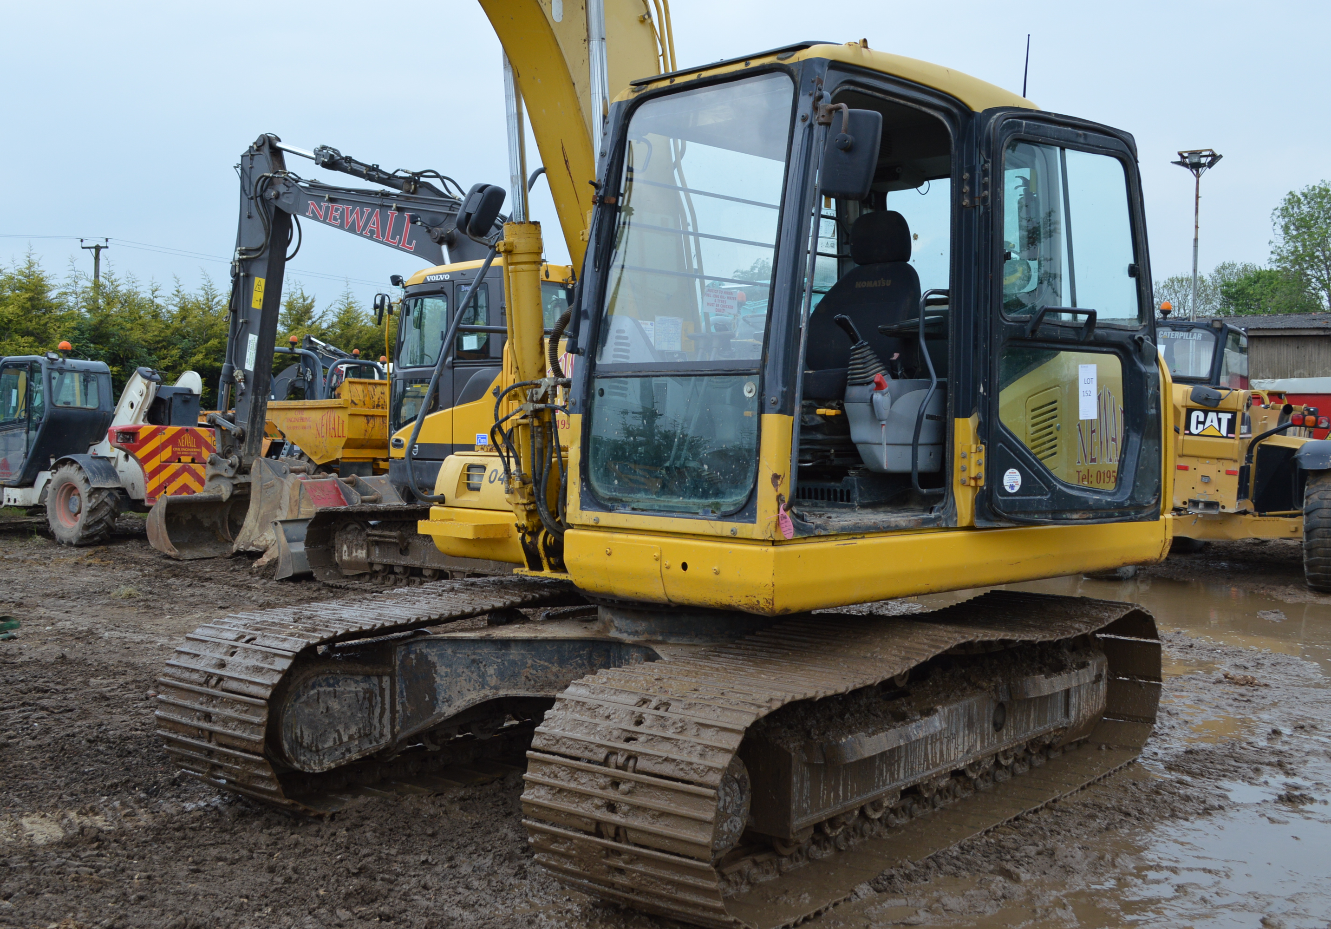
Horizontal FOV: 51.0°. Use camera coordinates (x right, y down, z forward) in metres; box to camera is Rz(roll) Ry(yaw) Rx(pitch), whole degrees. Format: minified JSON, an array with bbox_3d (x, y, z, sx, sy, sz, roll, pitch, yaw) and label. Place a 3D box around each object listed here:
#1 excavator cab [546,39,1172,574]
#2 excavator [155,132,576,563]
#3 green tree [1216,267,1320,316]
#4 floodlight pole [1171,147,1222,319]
[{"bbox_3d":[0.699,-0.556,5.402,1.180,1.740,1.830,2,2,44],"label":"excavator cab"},{"bbox_3d":[-2.434,-1.231,14.385,7.600,4.750,2.600,2,1,36],"label":"excavator"},{"bbox_3d":[23.854,-3.423,54.938,4.600,8.200,4.600,1,1,0],"label":"green tree"},{"bbox_3d":[12.981,-3.358,33.938,1.200,8.600,1.200,1,1,0],"label":"floodlight pole"}]

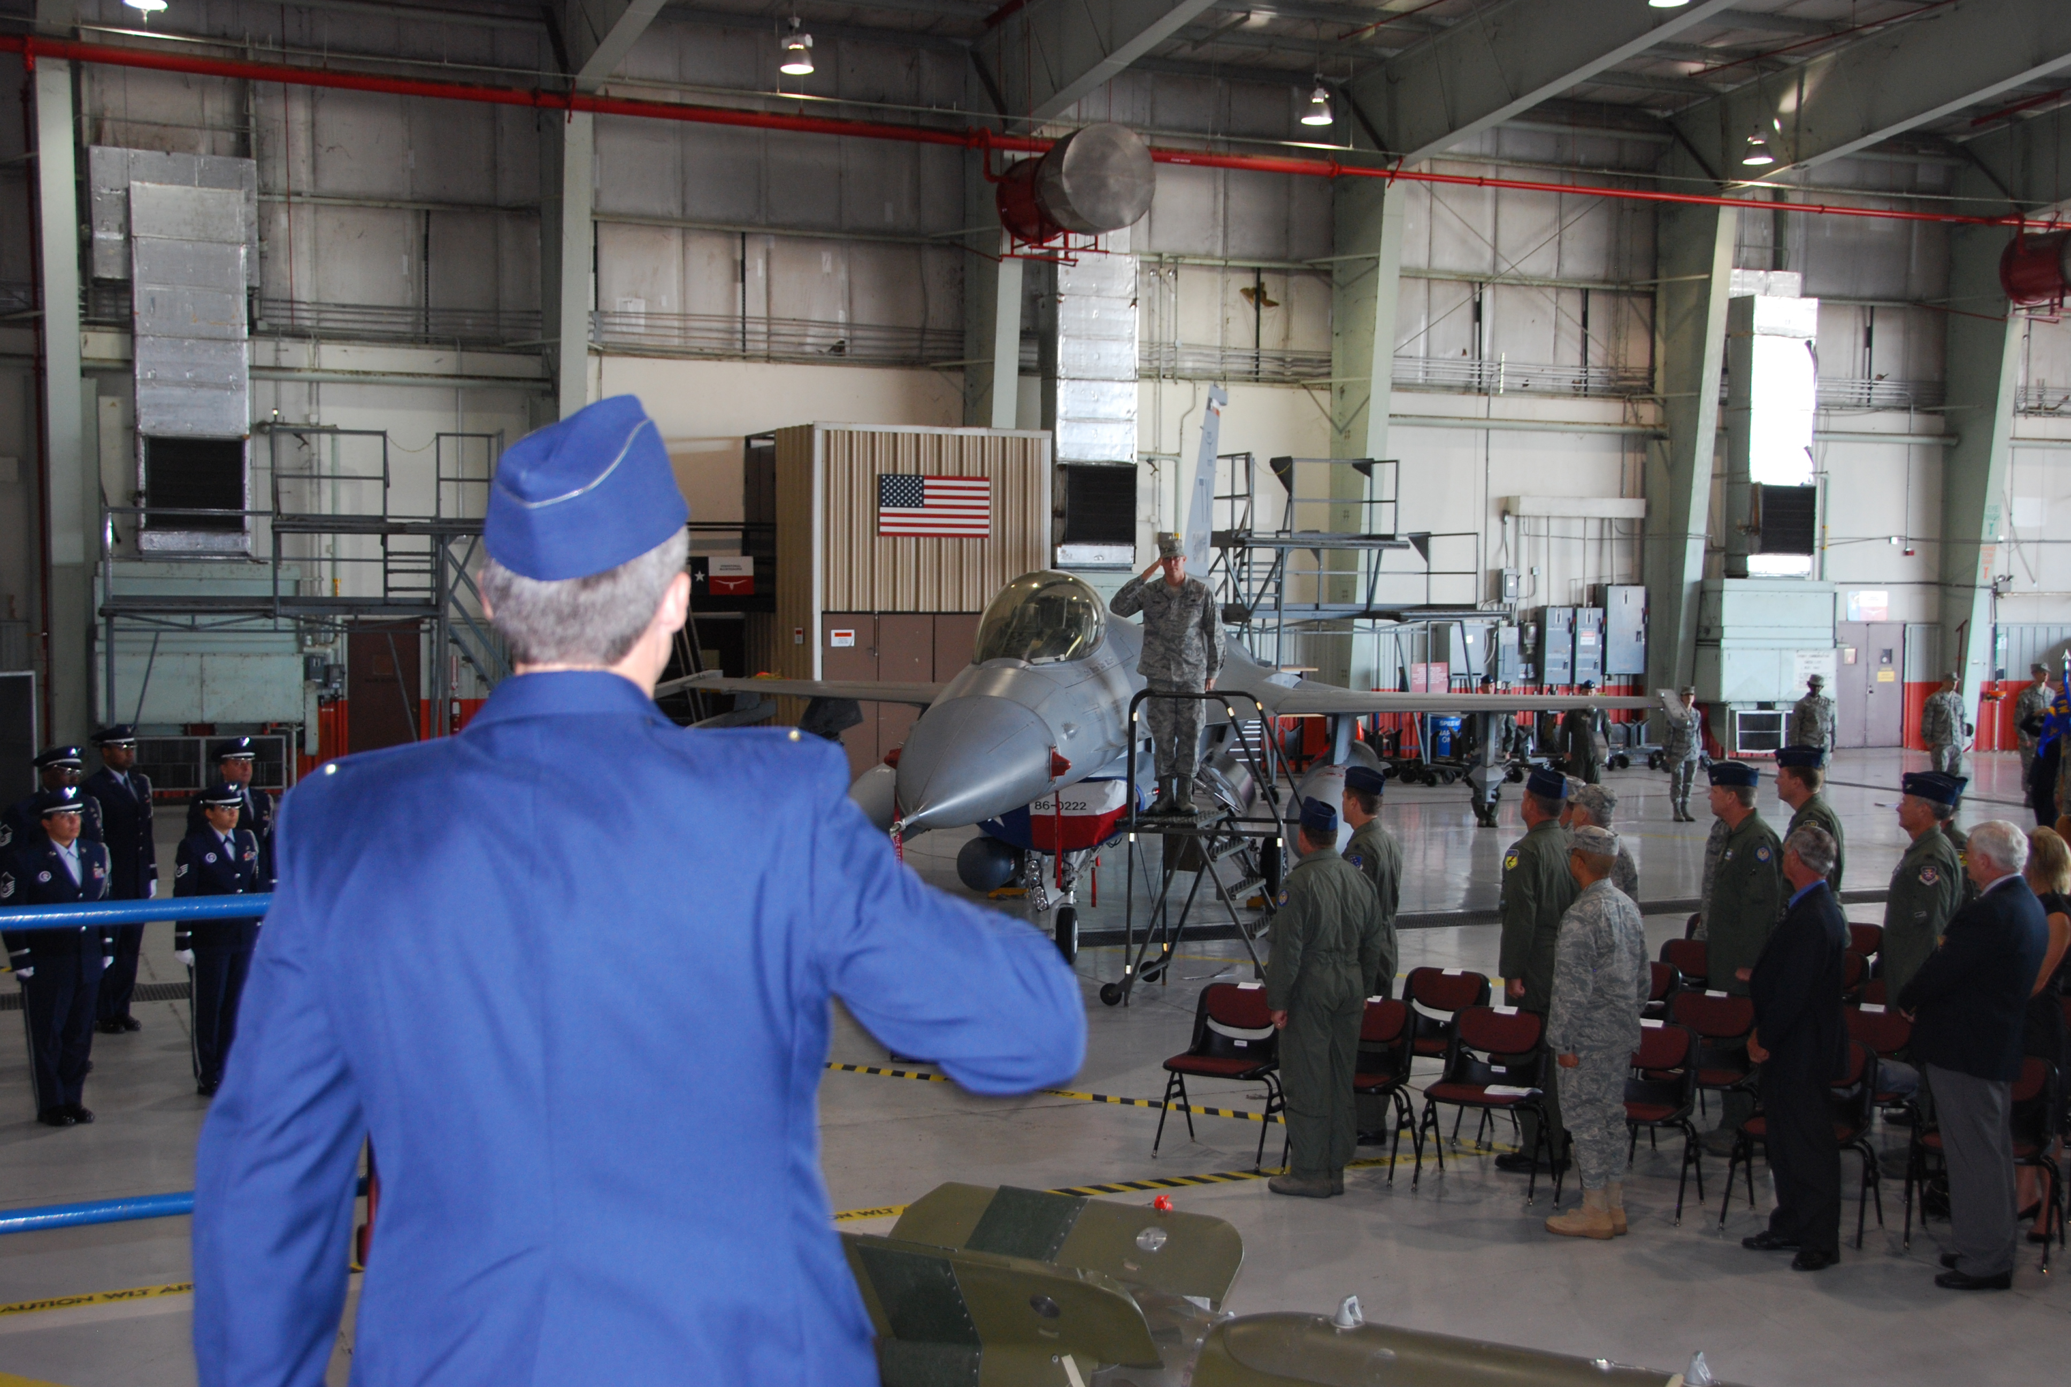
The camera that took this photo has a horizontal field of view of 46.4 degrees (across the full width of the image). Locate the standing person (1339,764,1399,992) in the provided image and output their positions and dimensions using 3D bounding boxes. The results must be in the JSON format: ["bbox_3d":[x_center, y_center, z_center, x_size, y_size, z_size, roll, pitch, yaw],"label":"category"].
[{"bbox_3d":[1.624,1.324,12.050,0.350,1.860,0.530,2,3,37],"label":"standing person"}]

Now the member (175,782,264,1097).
[{"bbox_3d":[-4.421,1.324,13.137,0.300,1.683,0.480,2,2,39],"label":"member"}]

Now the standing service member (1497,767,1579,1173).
[{"bbox_3d":[2.422,1.293,11.503,0.350,1.895,0.530,2,2,38],"label":"standing service member"}]

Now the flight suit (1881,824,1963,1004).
[{"bbox_3d":[4.281,1.418,11.630,0.330,1.550,0.540,1,2,26],"label":"flight suit"}]

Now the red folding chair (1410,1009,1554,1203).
[{"bbox_3d":[2.093,1.872,11.195,0.540,0.800,0.530,1,2,28],"label":"red folding chair"}]

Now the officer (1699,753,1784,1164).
[{"bbox_3d":[3.461,1.275,11.840,0.370,1.918,0.540,1,2,12],"label":"officer"}]

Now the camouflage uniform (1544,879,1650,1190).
[{"bbox_3d":[2.411,1.444,10.383,0.320,1.340,0.500,2,3,33],"label":"camouflage uniform"}]

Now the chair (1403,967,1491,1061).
[{"bbox_3d":[1.997,1.820,12.338,0.540,0.810,0.530,2,3,32],"label":"chair"}]

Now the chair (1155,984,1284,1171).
[{"bbox_3d":[0.927,1.834,11.685,0.560,0.790,0.520,1,2,29],"label":"chair"}]

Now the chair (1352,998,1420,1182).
[{"bbox_3d":[1.532,1.875,11.572,0.540,0.800,0.520,2,3,27],"label":"chair"}]

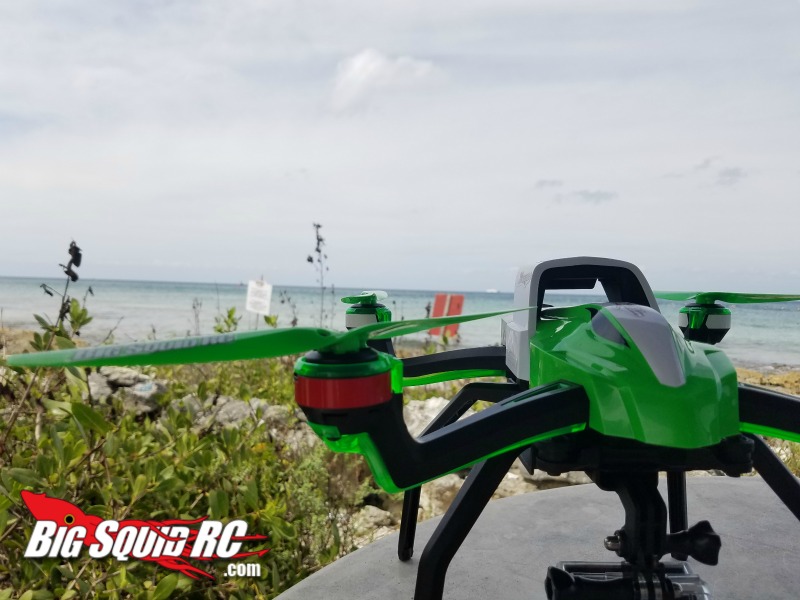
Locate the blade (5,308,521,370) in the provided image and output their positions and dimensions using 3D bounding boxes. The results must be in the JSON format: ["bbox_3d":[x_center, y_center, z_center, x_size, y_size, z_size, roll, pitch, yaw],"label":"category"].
[{"bbox_3d":[-0.021,0.013,0.224,0.210,0.011,0.026,-4,5,-37],"label":"blade"}]

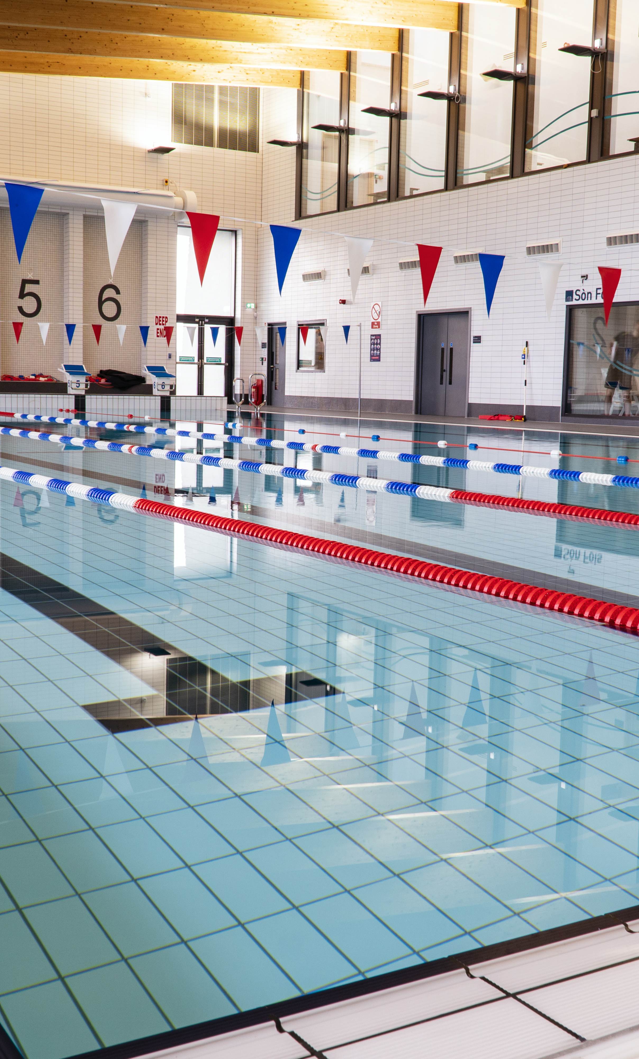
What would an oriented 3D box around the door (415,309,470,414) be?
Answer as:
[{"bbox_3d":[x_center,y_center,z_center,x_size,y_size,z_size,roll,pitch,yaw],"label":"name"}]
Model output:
[{"bbox_3d":[2.578,-3.435,24.771,0.102,2.137,1.742,-3,8,-32],"label":"door"}]

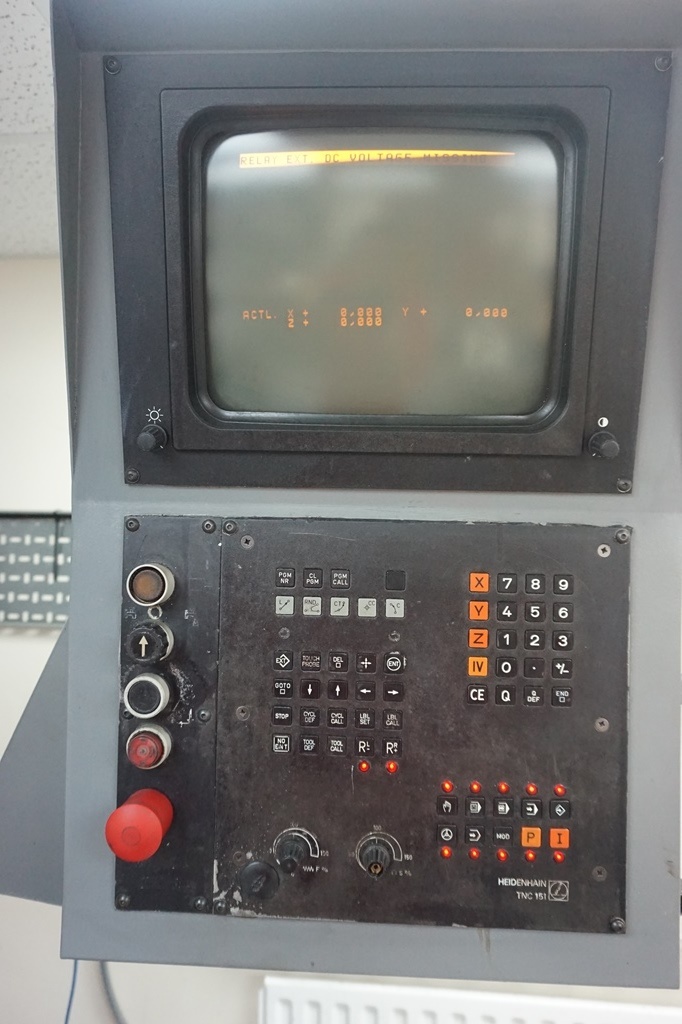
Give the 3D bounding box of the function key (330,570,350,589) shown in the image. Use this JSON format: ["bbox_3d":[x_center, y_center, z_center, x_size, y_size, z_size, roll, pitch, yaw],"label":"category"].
[{"bbox_3d":[0.000,0.047,0.536,0.013,0.013,0.006,1,-1,3],"label":"function key"}]

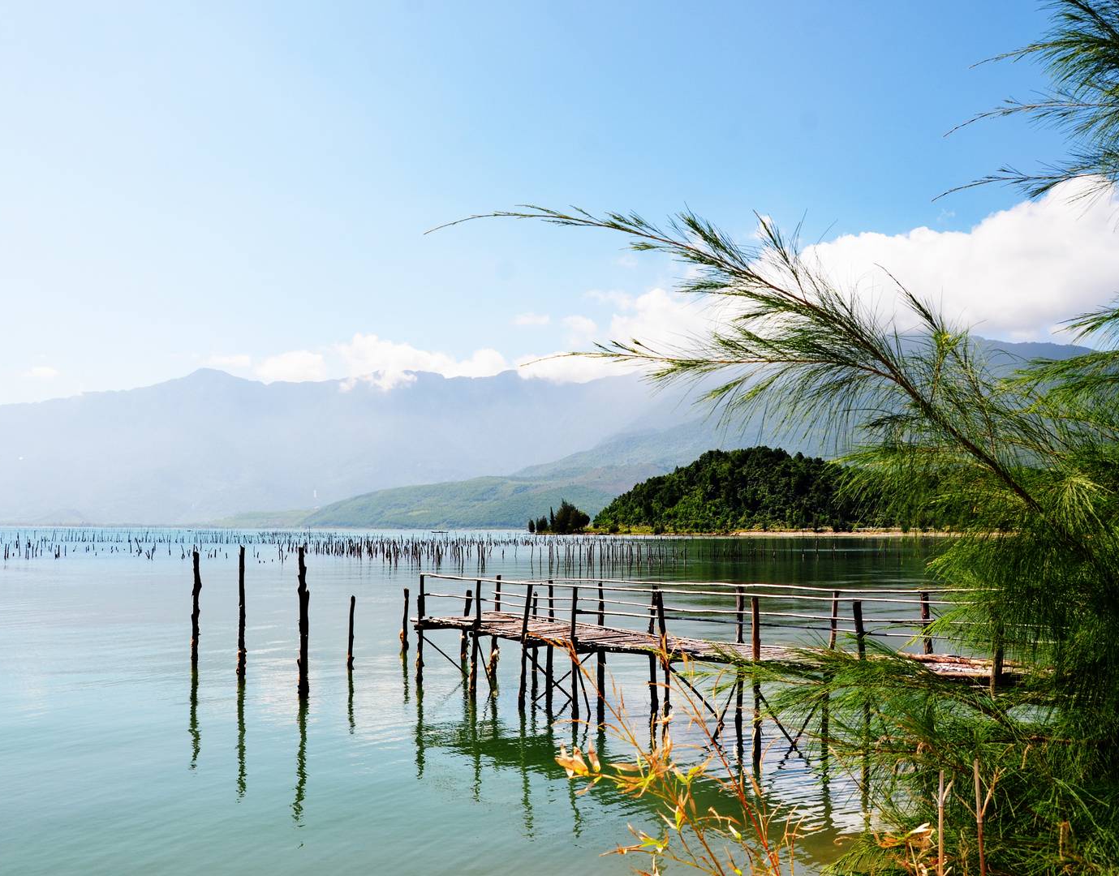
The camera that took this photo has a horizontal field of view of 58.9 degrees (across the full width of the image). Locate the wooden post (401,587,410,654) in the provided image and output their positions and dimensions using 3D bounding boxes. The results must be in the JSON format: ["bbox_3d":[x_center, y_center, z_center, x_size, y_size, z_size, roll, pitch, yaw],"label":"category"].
[{"bbox_3d":[-3.414,4.035,21.987,0.128,1.382,0.128,0,-5,0],"label":"wooden post"}]

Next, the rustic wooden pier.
[{"bbox_3d":[1.308,3.104,14.784,10.951,1.952,2.942,-5,-7,45],"label":"rustic wooden pier"}]

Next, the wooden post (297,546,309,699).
[{"bbox_3d":[-4.218,2.997,16.275,0.170,2.433,0.170,0,-5,0],"label":"wooden post"}]

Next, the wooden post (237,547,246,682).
[{"bbox_3d":[-5.865,3.205,18.269,0.117,2.374,0.117,0,-5,0],"label":"wooden post"}]

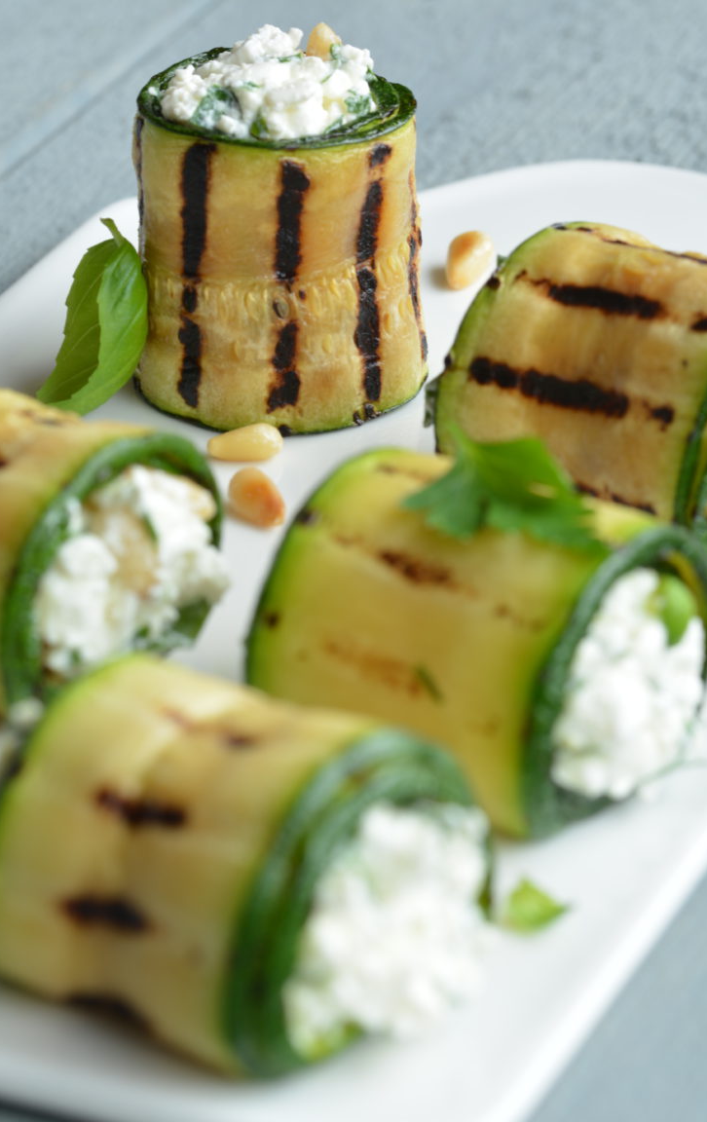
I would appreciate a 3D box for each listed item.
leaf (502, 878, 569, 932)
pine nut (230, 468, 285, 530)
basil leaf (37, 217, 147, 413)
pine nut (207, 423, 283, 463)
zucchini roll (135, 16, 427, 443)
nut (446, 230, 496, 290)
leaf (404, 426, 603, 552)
[{"bbox_3d":[0.023,0.043,0.615,0.009,0.004,0.009,8,27,18],"label":"leaf"},{"bbox_3d":[-0.014,-0.009,0.723,0.006,0.006,0.012,-16,29,-28],"label":"pine nut"},{"bbox_3d":[-0.041,-0.038,0.758,0.015,0.029,0.011,16,25,3],"label":"basil leaf"},{"bbox_3d":[-0.016,-0.018,0.742,0.012,0.006,0.006,3,26,7],"label":"pine nut"},{"bbox_3d":[-0.012,-0.054,0.759,0.046,0.055,0.046,0,26,0],"label":"zucchini roll"},{"bbox_3d":[0.019,-0.050,0.806,0.007,0.006,0.012,10,27,21],"label":"nut"},{"bbox_3d":[0.019,-0.009,0.624,0.023,0.009,0.016,21,33,37],"label":"leaf"}]

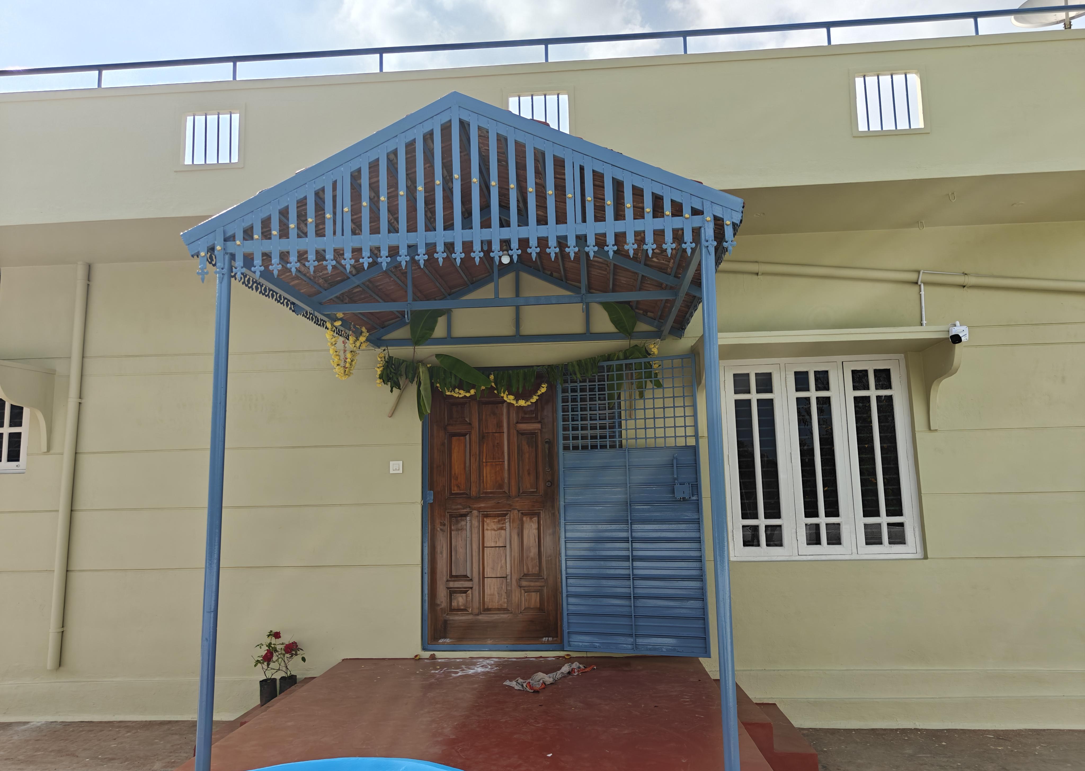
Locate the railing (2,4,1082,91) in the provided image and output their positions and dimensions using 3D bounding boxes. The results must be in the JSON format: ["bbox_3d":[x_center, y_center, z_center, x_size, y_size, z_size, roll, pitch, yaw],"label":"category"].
[{"bbox_3d":[-0.162,-2.328,5.286,7.760,0.201,0.050,-2,-9,4],"label":"railing"}]

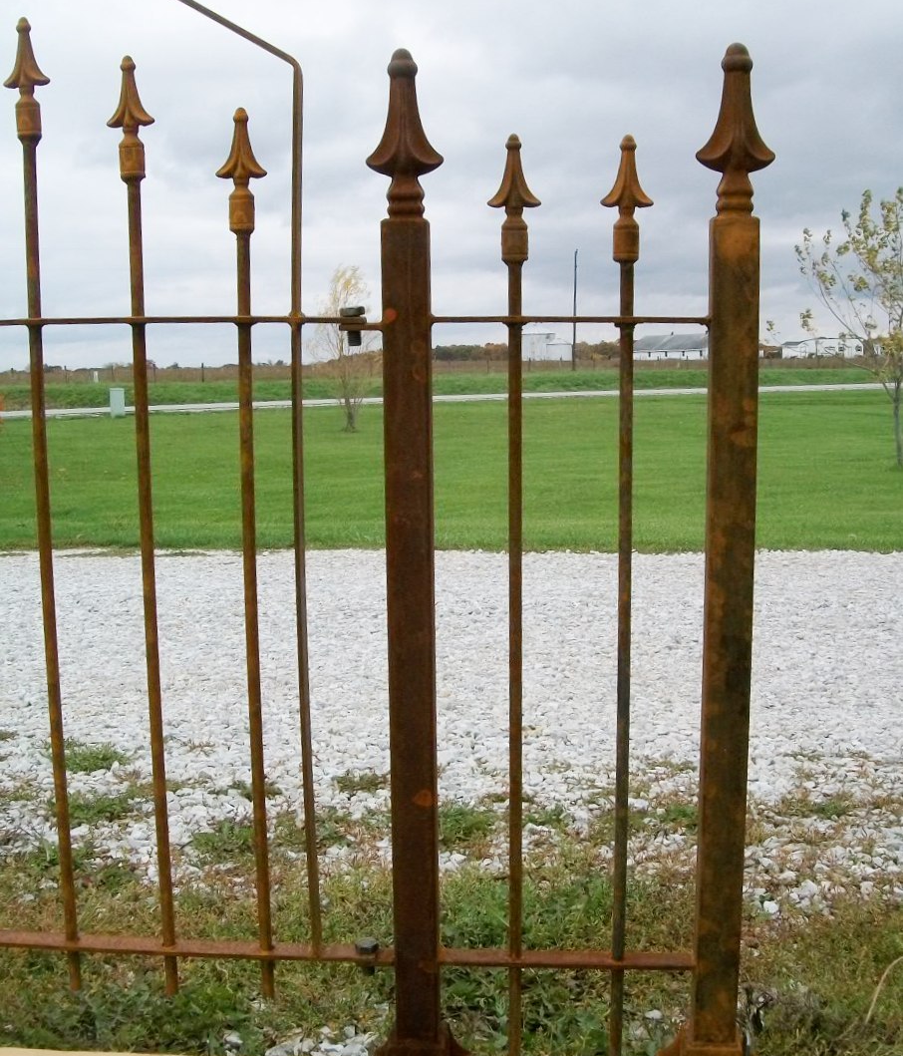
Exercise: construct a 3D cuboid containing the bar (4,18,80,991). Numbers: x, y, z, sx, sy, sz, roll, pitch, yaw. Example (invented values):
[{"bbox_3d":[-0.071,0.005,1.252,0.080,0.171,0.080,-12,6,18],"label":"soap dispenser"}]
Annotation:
[{"bbox_3d":[-0.488,0.002,1.467,0.057,1.178,0.055,0,8,4],"label":"bar"}]

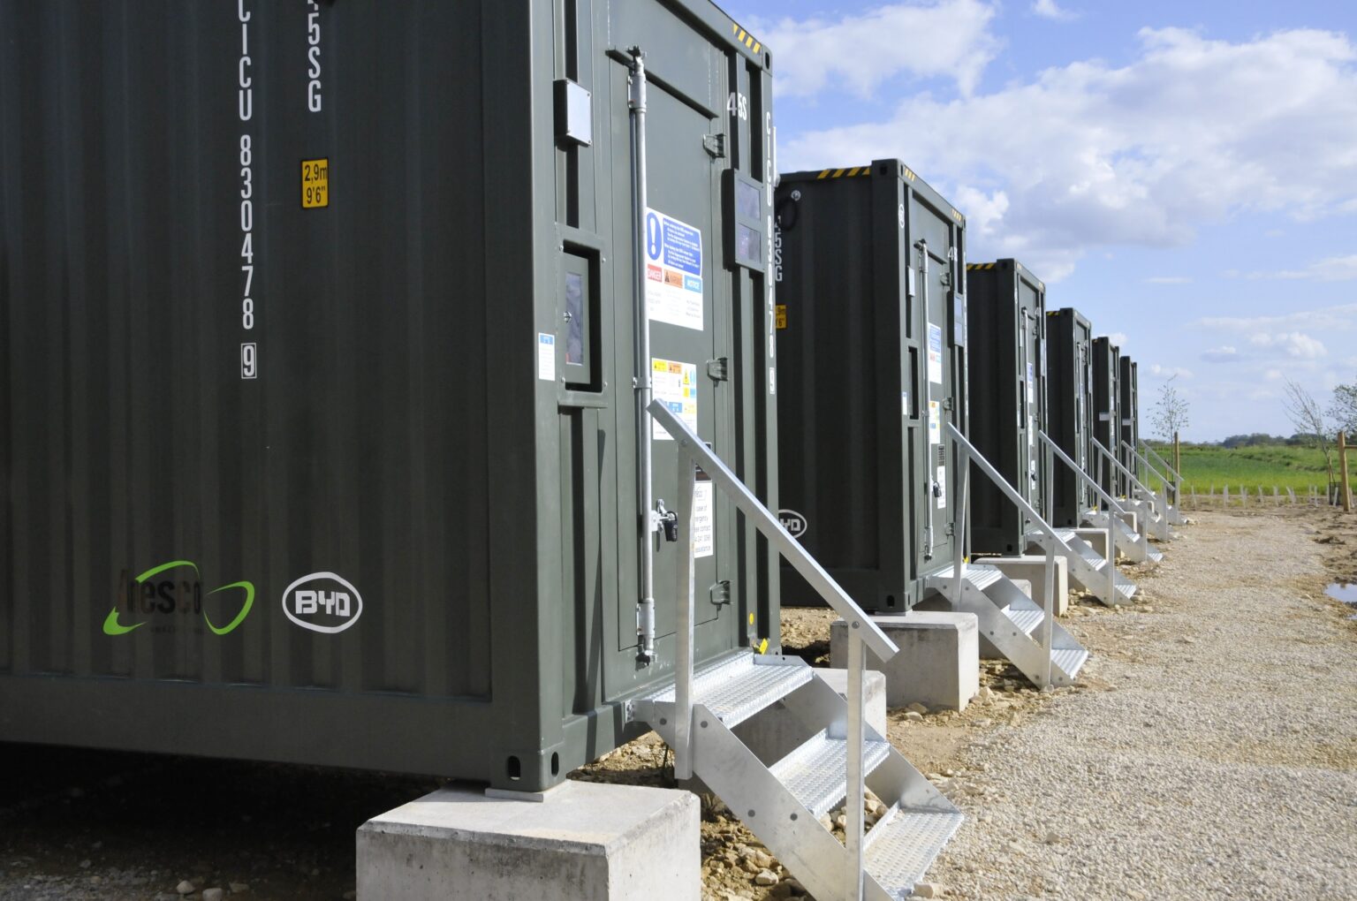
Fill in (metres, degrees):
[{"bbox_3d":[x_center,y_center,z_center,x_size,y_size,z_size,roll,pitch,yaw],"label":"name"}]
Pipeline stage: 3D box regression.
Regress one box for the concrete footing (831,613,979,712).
[{"bbox_3d":[1.437,1.317,8.809,0.800,0.505,0.700,-1,0,22],"label":"concrete footing"}]

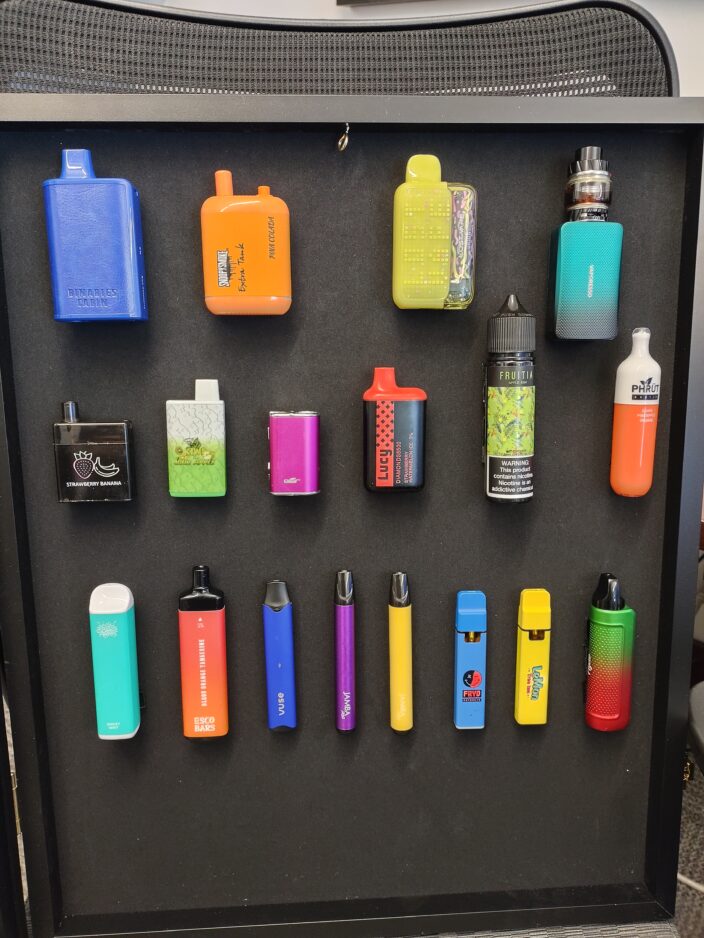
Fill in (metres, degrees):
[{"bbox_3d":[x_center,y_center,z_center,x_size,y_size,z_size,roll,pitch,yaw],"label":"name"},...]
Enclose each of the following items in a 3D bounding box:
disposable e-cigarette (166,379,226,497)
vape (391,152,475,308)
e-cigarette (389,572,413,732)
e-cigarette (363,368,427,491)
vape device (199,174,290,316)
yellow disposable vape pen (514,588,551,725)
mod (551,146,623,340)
[{"bbox_3d":[-0.104,-0.021,0.461,0.038,0.079,0.020,-1,9,-3],"label":"disposable e-cigarette"},{"bbox_3d":[0.049,-0.144,0.416,0.050,0.091,0.023,-1,9,-3],"label":"vape"},{"bbox_3d":[0.036,0.135,0.497,0.015,0.121,0.013,-1,9,-3],"label":"e-cigarette"},{"bbox_3d":[0.027,-0.025,0.435,0.040,0.079,0.019,-1,9,-3],"label":"e-cigarette"},{"bbox_3d":[-0.069,-0.147,0.441,0.057,0.090,0.025,-1,9,-3],"label":"vape device"},{"bbox_3d":[0.123,0.129,0.467,0.022,0.097,0.011,-1,9,-3],"label":"yellow disposable vape pen"},{"bbox_3d":[0.147,-0.139,0.421,0.037,0.115,0.027,-1,9,-3],"label":"mod"}]

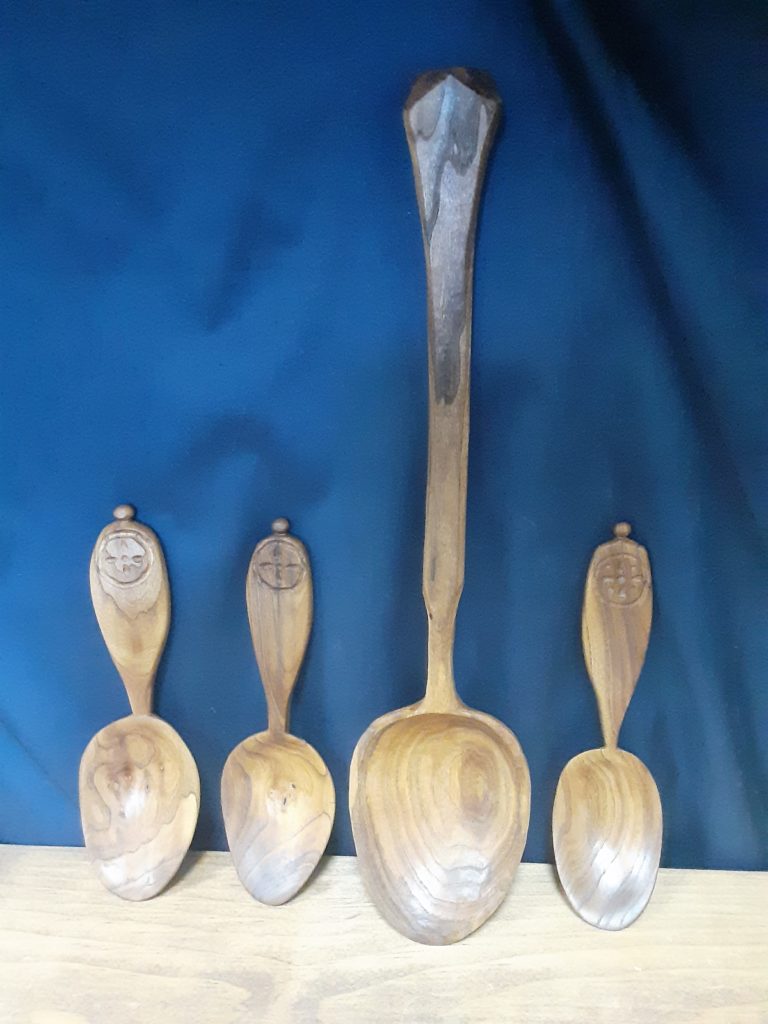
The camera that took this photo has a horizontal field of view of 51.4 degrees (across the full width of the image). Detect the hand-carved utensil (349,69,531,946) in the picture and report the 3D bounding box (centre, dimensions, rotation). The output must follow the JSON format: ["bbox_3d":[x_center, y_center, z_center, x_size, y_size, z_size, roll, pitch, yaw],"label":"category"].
[{"bbox_3d":[0.026,-0.007,0.354,0.074,0.366,0.050,1,-3,2],"label":"hand-carved utensil"}]

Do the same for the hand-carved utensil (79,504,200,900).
[{"bbox_3d":[-0.112,0.084,0.372,0.054,0.174,0.026,-5,-7,2],"label":"hand-carved utensil"}]

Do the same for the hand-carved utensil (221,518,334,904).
[{"bbox_3d":[-0.047,0.088,0.370,0.051,0.169,0.025,0,-7,2],"label":"hand-carved utensil"}]

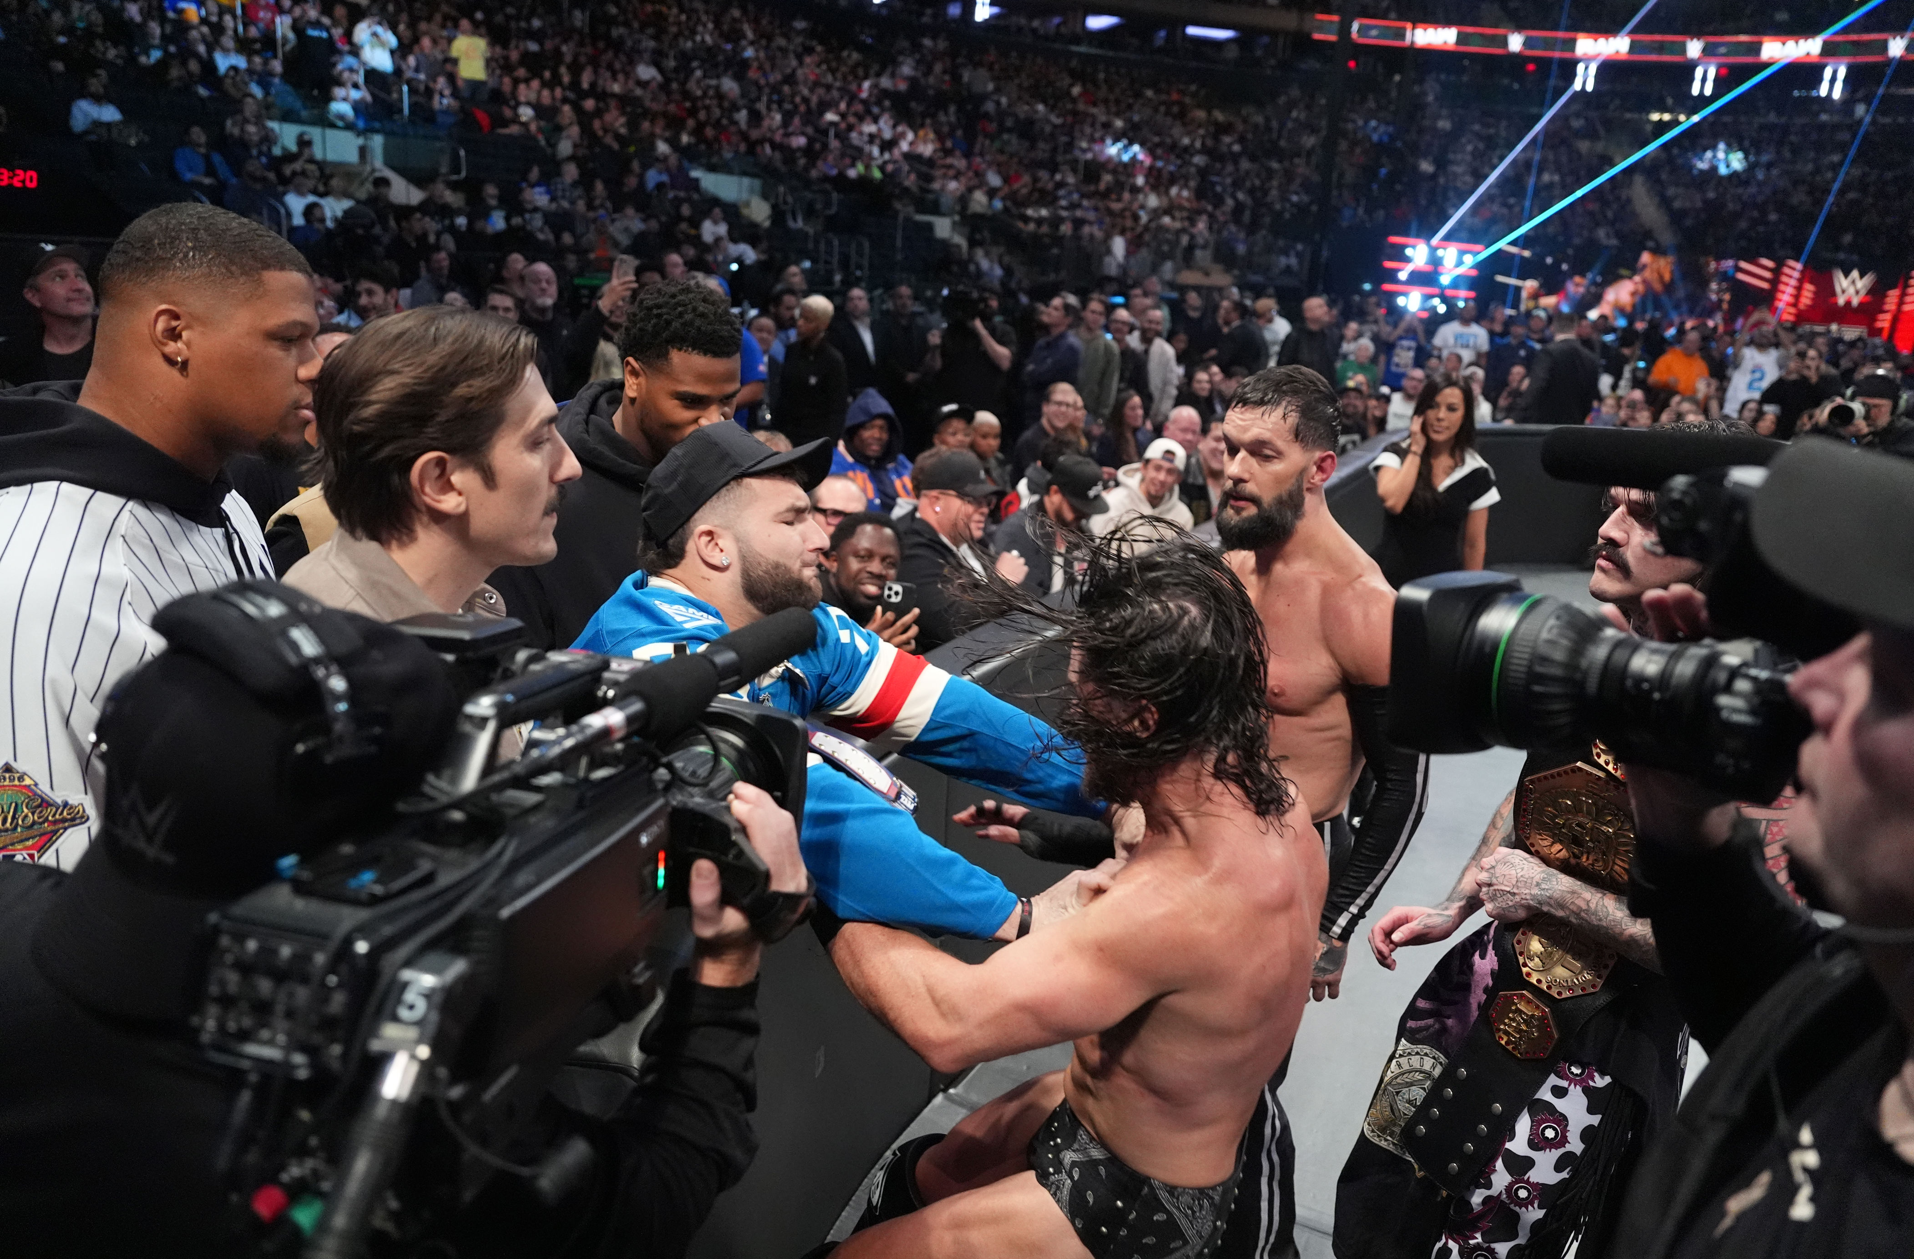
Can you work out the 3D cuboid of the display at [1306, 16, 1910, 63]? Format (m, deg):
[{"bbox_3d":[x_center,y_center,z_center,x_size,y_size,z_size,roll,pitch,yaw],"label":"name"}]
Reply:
[{"bbox_3d":[22.500,-20.300,44.300,19.600,0.850,1.800,3,14,1],"label":"display"}]

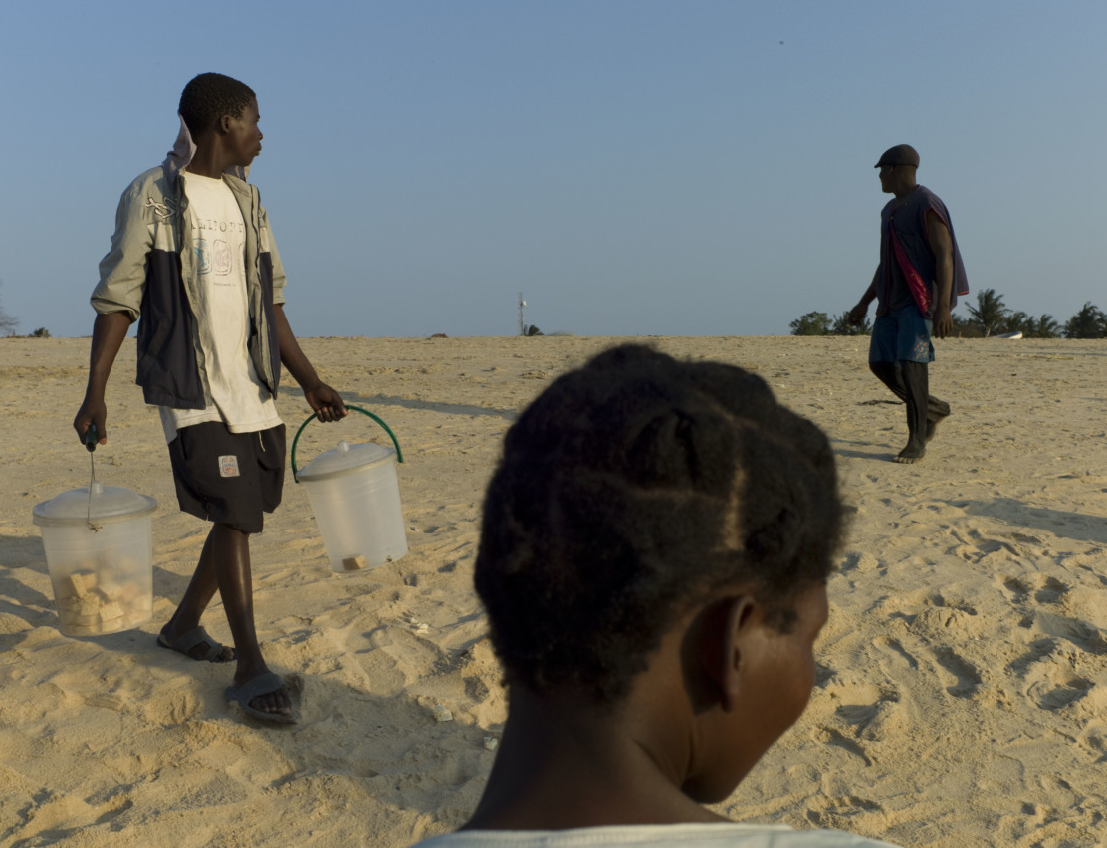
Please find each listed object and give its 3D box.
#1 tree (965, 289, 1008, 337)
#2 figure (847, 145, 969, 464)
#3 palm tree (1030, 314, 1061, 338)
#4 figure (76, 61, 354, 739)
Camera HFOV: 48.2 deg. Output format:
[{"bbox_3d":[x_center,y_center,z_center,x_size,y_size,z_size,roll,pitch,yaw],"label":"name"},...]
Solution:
[{"bbox_3d":[45.417,-11.505,130.000,4.599,5.317,4.599,0,4,0],"label":"tree"},{"bbox_3d":[1.875,-0.630,6.580,0.600,1.690,0.580,-2,4,-28],"label":"figure"},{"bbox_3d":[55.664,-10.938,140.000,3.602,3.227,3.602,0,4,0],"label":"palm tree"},{"bbox_3d":[-0.920,-0.085,3.250,0.760,1.670,0.640,-4,5,-45],"label":"figure"}]

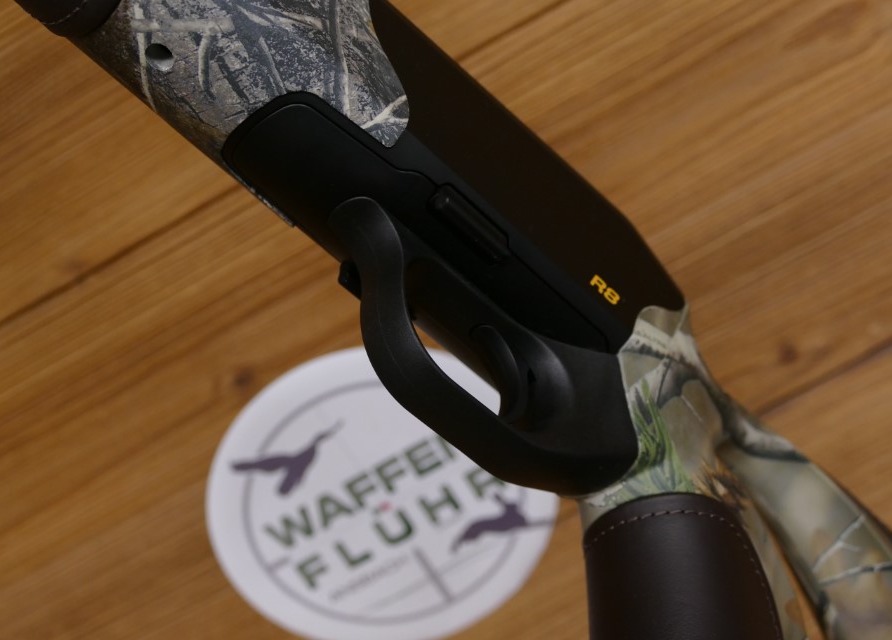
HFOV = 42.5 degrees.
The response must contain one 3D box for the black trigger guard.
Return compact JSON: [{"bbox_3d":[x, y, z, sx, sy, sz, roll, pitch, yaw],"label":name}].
[{"bbox_3d":[0.009,0.012,0.320,0.108,0.043,0.029,40,133,-14],"label":"black trigger guard"}]

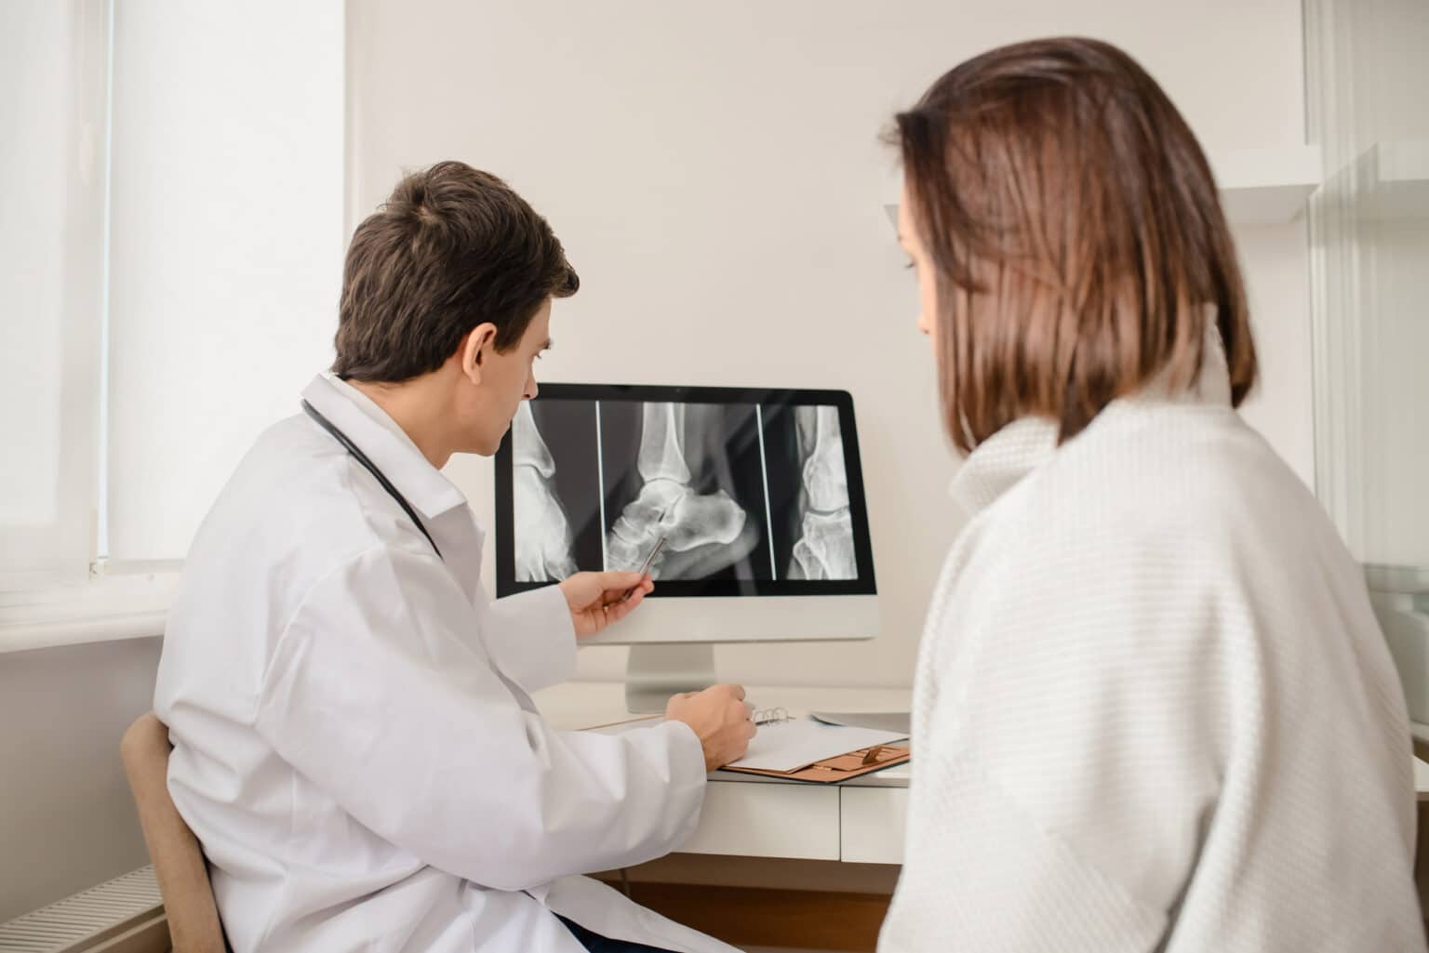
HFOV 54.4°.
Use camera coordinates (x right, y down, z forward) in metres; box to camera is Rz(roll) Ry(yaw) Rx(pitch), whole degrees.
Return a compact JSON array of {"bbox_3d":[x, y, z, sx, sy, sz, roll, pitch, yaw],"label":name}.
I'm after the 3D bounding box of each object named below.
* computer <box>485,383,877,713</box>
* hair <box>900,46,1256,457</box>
[{"bbox_3d":[-0.046,0.098,1.975,0.530,0.455,0.205,1,-2,-12],"label":"computer"},{"bbox_3d":[0.228,-0.150,0.900,0.200,0.270,0.235,2,-11,-37],"label":"hair"}]

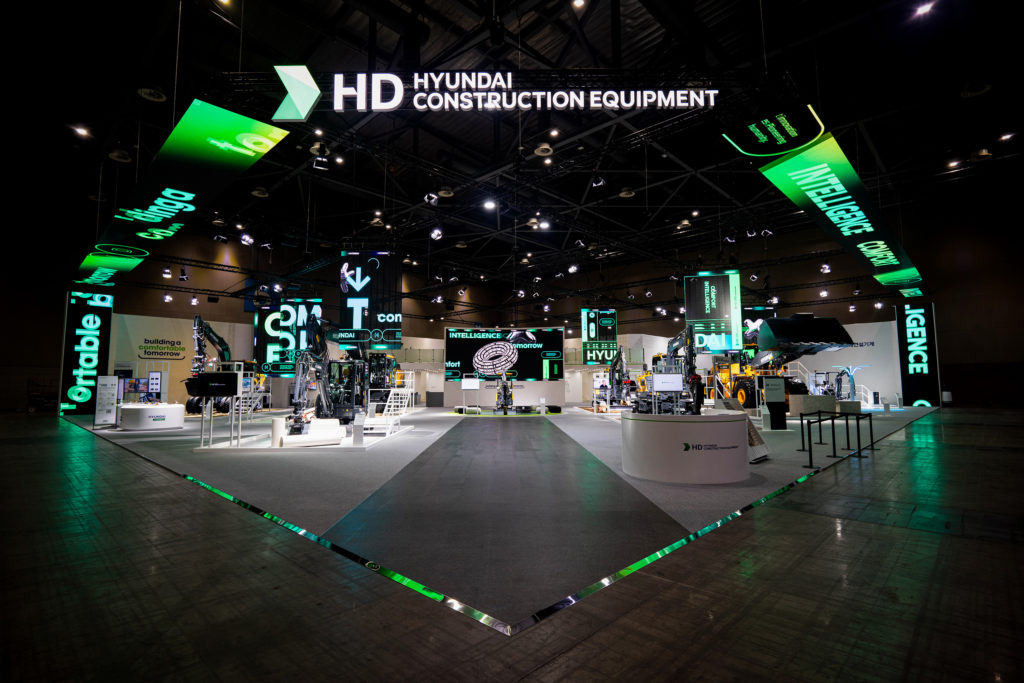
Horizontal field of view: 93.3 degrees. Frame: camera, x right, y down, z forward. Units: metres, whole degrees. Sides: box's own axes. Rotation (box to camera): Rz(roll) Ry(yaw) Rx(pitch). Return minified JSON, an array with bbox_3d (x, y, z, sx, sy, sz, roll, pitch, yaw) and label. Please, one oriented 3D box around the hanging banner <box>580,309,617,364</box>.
[{"bbox_3d":[6.301,-0.343,34.559,2.500,4.000,0.200,0,-5,0],"label":"hanging banner"}]

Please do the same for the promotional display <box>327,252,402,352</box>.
[{"bbox_3d":[-5.617,-1.636,19.258,2.500,4.000,0.200,0,-5,0],"label":"promotional display"}]

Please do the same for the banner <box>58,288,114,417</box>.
[{"bbox_3d":[-24.286,0.705,27.647,0.500,7.000,2.000,-5,-7,44],"label":"banner"}]

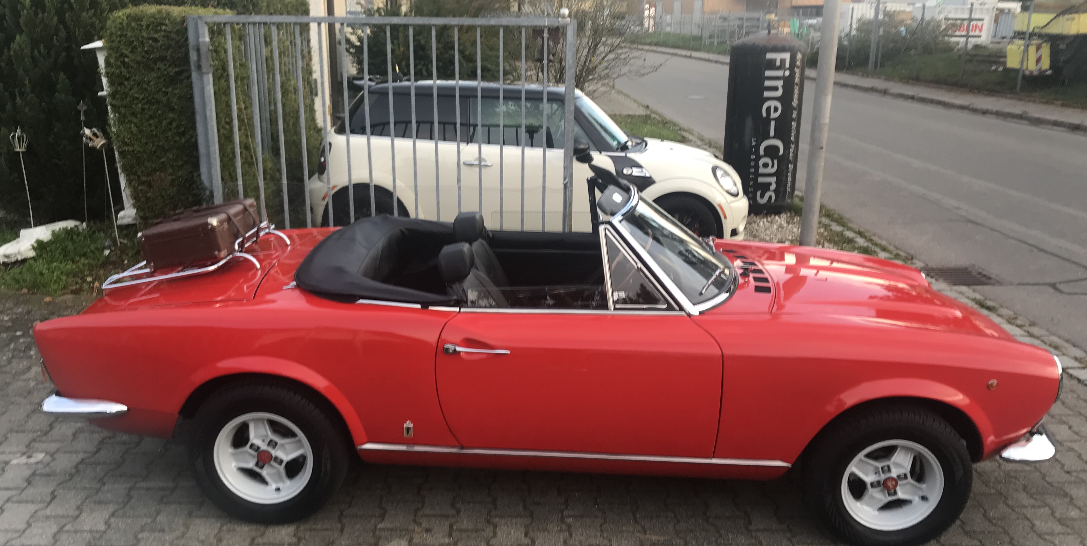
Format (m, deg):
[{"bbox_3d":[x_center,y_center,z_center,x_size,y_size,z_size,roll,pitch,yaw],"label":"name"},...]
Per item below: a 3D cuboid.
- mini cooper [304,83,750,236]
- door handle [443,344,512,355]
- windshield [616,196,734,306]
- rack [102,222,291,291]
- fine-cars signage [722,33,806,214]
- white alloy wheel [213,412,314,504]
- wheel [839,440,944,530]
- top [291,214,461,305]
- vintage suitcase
[{"bbox_3d":[-0.030,-0.931,7.483,3.710,1.410,1.720,1,16,1],"label":"mini cooper"},{"bbox_3d":[-0.229,0.261,2.990,0.226,0.034,0.045,2,15,1],"label":"door handle"},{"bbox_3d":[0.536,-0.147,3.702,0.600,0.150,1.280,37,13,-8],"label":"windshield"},{"bbox_3d":[-1.442,-0.079,3.768,0.620,0.160,0.640,-6,14,3],"label":"rack"},{"bbox_3d":[2.311,-1.562,9.133,0.780,1.770,0.780,-2,16,-8],"label":"fine-cars signage"},{"bbox_3d":[-1.018,0.657,3.274,0.366,0.366,0.170,2,15,1],"label":"white alloy wheel"},{"bbox_3d":[1.259,0.748,3.242,0.366,0.366,0.170,2,15,1],"label":"wheel"},{"bbox_3d":[-0.626,-0.095,3.744,0.690,0.180,1.480,2,15,1],"label":"top"},{"bbox_3d":[-1.456,-0.177,3.774,0.305,0.170,0.450,-9,14,4],"label":"vintage suitcase"}]

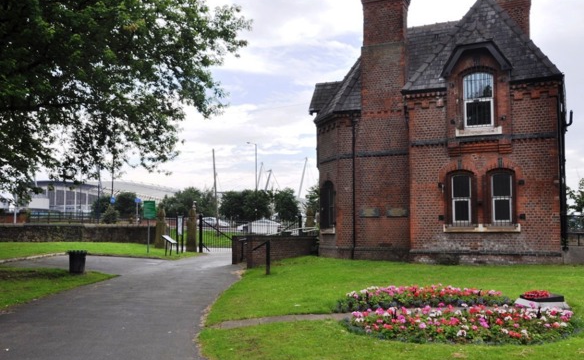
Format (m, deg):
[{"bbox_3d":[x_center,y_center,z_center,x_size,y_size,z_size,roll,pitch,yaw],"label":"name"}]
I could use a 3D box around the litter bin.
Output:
[{"bbox_3d":[-6.730,2.582,18.300,0.600,0.730,0.600,0,-4,0],"label":"litter bin"}]

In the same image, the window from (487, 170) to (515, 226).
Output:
[{"bbox_3d":[6.478,0.537,18.069,0.900,1.690,0.220,-2,-5,26],"label":"window"}]

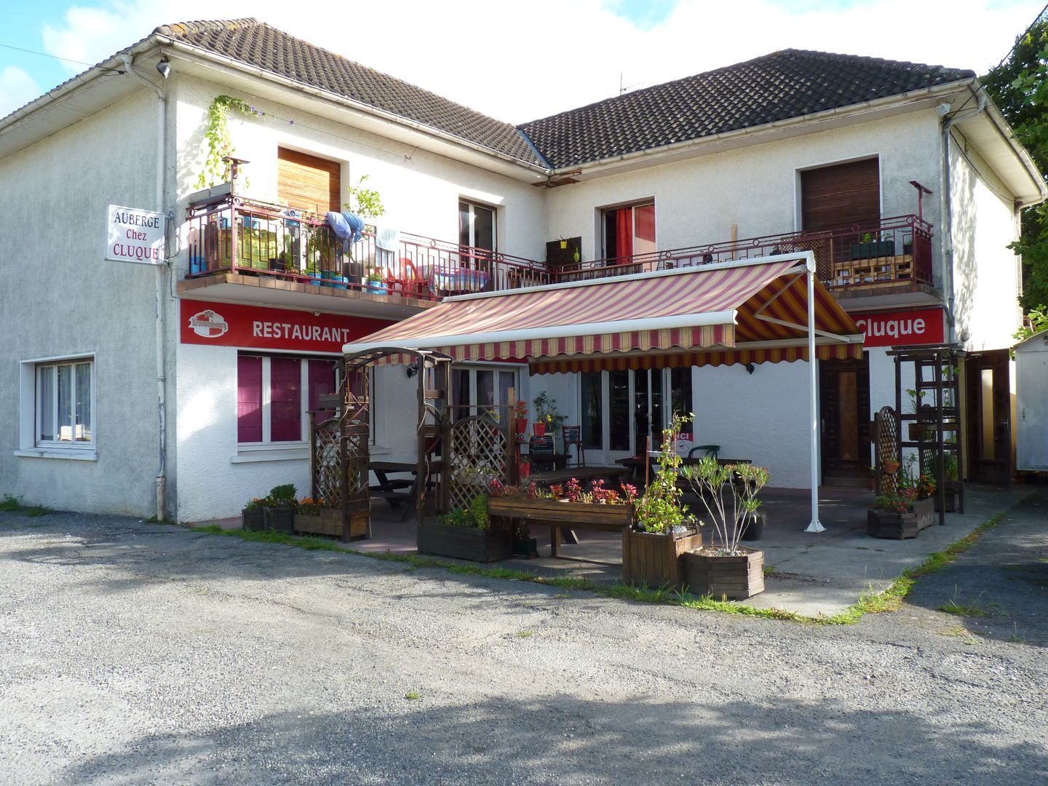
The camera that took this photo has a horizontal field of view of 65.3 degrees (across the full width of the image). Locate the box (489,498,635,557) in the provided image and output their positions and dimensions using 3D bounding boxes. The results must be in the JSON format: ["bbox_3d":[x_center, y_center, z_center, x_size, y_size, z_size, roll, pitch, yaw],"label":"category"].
[{"bbox_3d":[0.435,1.375,8.414,1.780,0.570,0.380,-1,-1,34],"label":"box"}]

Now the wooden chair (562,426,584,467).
[{"bbox_3d":[0.935,1.147,15.425,0.420,1.042,0.440,-1,-1,14],"label":"wooden chair"}]

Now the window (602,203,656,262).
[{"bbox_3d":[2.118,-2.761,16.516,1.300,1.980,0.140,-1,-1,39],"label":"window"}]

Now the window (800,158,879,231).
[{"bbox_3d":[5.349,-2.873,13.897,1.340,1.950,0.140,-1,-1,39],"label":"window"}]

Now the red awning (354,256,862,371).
[{"bbox_3d":[0.903,-0.922,10.896,5.896,1.132,3.491,-2,-2,37],"label":"red awning"}]

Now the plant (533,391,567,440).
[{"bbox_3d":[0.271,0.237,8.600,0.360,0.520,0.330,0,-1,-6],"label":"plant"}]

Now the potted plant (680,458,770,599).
[{"bbox_3d":[1.550,1.016,6.303,0.660,1.022,0.570,-1,-1,11],"label":"potted plant"}]

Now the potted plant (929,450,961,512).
[{"bbox_3d":[5.897,1.218,11.446,0.420,0.830,0.420,-1,-1,39],"label":"potted plant"}]

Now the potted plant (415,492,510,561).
[{"bbox_3d":[-0.602,1.313,8.217,0.970,0.650,0.390,-1,-1,39],"label":"potted plant"}]

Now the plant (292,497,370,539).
[{"bbox_3d":[-2.214,1.444,9.496,0.880,0.450,0.380,-1,-1,39],"label":"plant"}]

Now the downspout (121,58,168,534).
[{"bbox_3d":[-4.942,-1.333,10.626,0.110,6.080,0.590,-1,-1,39],"label":"downspout"}]

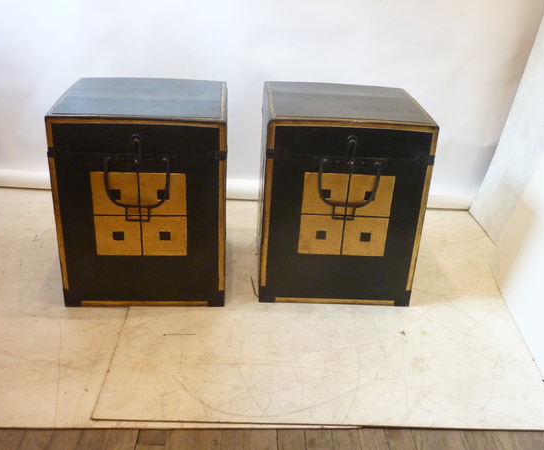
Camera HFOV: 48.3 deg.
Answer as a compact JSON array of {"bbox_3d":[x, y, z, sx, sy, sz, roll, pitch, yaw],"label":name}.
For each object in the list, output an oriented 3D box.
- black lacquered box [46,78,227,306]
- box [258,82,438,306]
[{"bbox_3d":[-0.338,-0.104,1.691,0.414,0.519,0.412,1,26,-5],"label":"black lacquered box"},{"bbox_3d":[0.180,-0.104,1.749,0.414,0.519,0.412,2,26,-3],"label":"box"}]

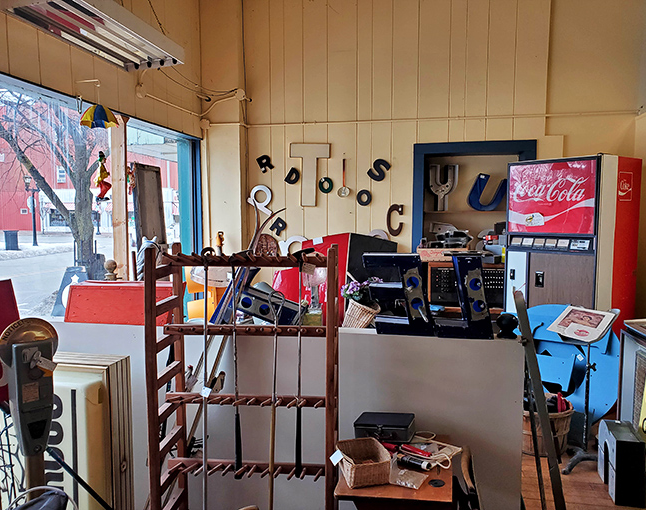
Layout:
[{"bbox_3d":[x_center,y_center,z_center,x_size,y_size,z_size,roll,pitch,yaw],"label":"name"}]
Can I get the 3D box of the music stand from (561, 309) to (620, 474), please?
[{"bbox_3d":[1.546,0.767,2.981,0.340,0.915,0.340,-2,5,-24],"label":"music stand"}]

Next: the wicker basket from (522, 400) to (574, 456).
[{"bbox_3d":[1.388,1.068,3.197,0.349,0.279,0.349,0,5,0],"label":"wicker basket"}]

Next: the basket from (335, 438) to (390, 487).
[{"bbox_3d":[0.147,0.749,1.835,0.145,0.097,0.178,-1,5,-16],"label":"basket"}]

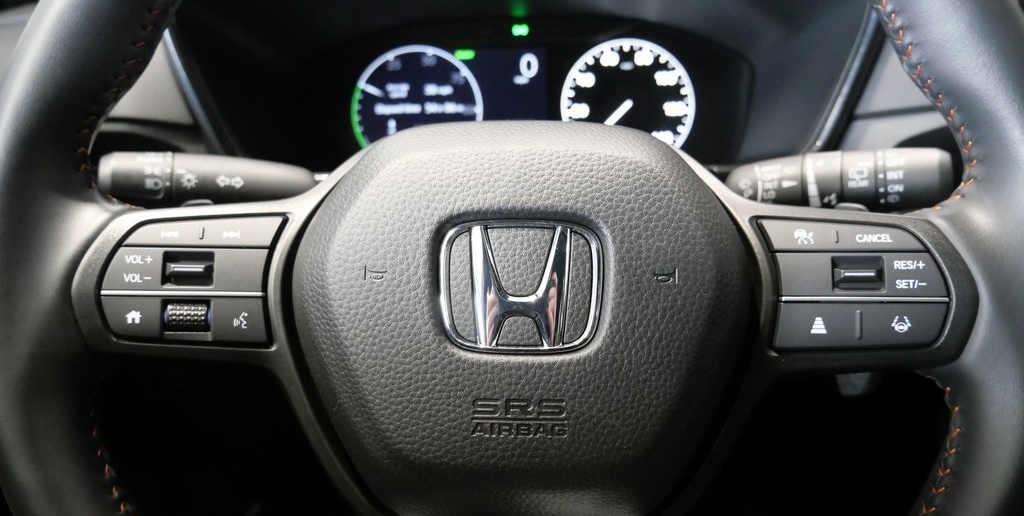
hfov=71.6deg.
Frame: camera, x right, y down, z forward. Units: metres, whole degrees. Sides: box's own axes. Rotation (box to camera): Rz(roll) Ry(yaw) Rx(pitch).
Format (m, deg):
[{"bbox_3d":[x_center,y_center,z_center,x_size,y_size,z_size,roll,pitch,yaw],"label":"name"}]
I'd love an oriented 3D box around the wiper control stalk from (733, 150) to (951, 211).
[{"bbox_3d":[0.138,-0.035,0.317,0.102,0.028,0.028,0,-5,10],"label":"wiper control stalk"}]

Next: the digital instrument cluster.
[{"bbox_3d":[0.012,-0.123,0.532,0.320,0.110,0.045,1,-2,0],"label":"digital instrument cluster"}]

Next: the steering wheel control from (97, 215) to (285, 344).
[{"bbox_3d":[-0.117,0.008,0.261,0.064,0.045,0.018,1,-6,-2],"label":"steering wheel control"}]

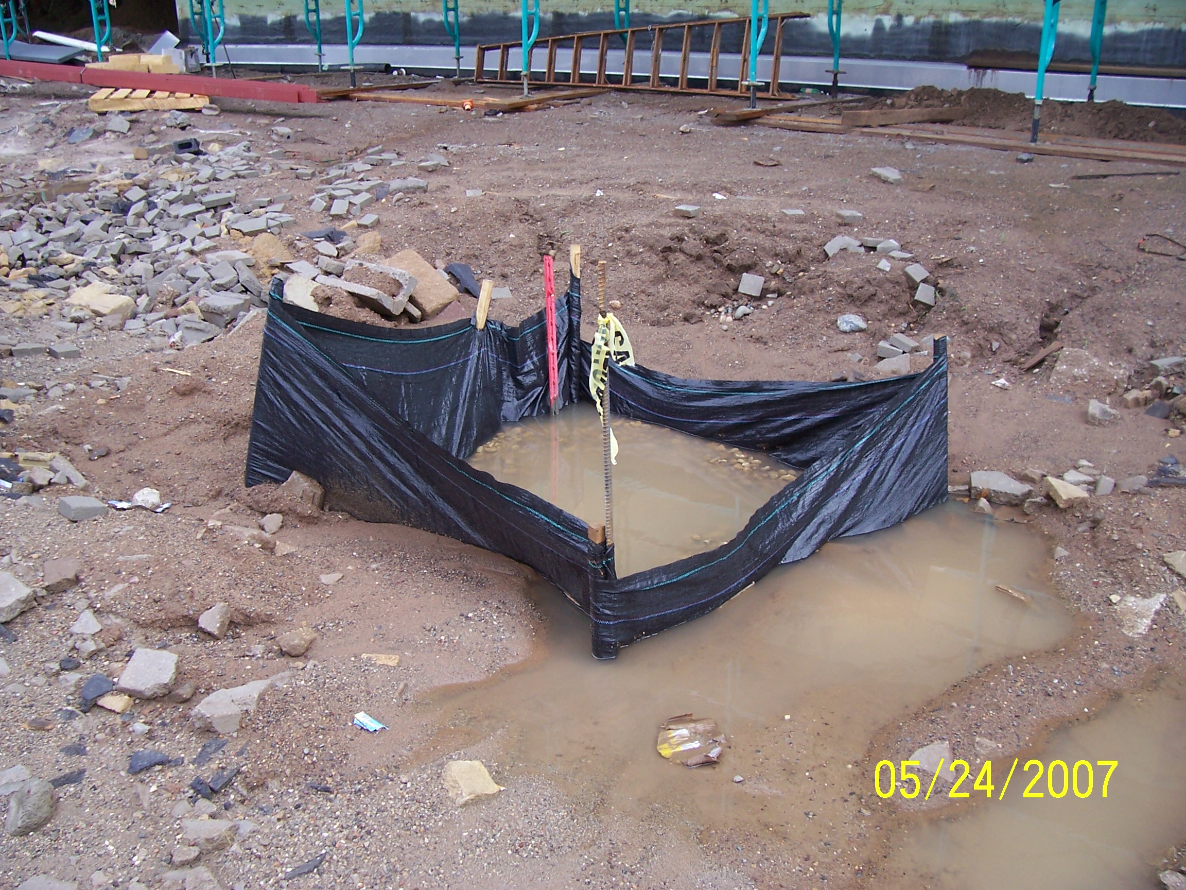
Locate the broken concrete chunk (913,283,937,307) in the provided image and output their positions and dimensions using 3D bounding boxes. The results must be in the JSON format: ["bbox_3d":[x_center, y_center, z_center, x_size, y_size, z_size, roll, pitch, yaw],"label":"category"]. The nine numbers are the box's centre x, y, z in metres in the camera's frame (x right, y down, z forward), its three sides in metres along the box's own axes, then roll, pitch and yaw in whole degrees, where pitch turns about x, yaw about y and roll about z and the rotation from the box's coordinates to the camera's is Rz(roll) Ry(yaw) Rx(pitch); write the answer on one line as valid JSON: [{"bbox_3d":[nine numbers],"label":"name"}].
[{"bbox_3d":[1.497,-0.674,5.249,0.090,0.060,0.098,11,56,26],"label":"broken concrete chunk"}]

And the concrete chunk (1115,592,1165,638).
[{"bbox_3d":[1.428,0.442,3.043,0.120,0.050,0.140,-5,22,-11],"label":"concrete chunk"}]

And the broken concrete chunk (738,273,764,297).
[{"bbox_3d":[0.750,-0.761,5.548,0.105,0.065,0.100,6,60,14],"label":"broken concrete chunk"}]

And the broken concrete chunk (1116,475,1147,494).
[{"bbox_3d":[1.781,0.130,3.851,0.090,0.037,0.063,-6,22,-14],"label":"broken concrete chunk"}]

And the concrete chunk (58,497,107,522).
[{"bbox_3d":[-1.593,0.199,3.635,0.153,0.050,0.075,9,23,23],"label":"concrete chunk"}]

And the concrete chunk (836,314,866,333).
[{"bbox_3d":[1.155,-0.546,5.217,0.125,0.065,0.095,0,22,0],"label":"concrete chunk"}]

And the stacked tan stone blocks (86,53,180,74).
[{"bbox_3d":[-4.849,-4.022,12.300,0.820,0.200,0.380,0,22,0],"label":"stacked tan stone blocks"}]

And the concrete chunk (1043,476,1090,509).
[{"bbox_3d":[1.566,0.156,3.856,0.145,0.065,0.115,5,22,14],"label":"concrete chunk"}]

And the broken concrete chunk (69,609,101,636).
[{"bbox_3d":[-1.300,0.454,2.981,0.070,0.040,0.062,0,22,0],"label":"broken concrete chunk"}]

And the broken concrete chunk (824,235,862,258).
[{"bbox_3d":[1.232,-0.980,5.754,0.185,0.095,0.115,0,22,0],"label":"broken concrete chunk"}]

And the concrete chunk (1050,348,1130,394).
[{"bbox_3d":[1.902,-0.283,4.452,0.285,0.110,0.250,8,23,20],"label":"concrete chunk"}]

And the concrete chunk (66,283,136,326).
[{"bbox_3d":[-2.195,-0.632,5.212,0.317,0.130,0.235,-7,22,-17],"label":"concrete chunk"}]

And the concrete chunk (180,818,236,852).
[{"bbox_3d":[-0.744,0.754,2.254,0.100,0.035,0.060,-3,22,-7],"label":"concrete chunk"}]

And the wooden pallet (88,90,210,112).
[{"bbox_3d":[-4.290,-3.387,11.463,1.120,0.125,0.980,-4,22,-11],"label":"wooden pallet"}]

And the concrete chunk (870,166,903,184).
[{"bbox_3d":[1.688,-1.554,6.702,0.176,0.070,0.176,9,23,23],"label":"concrete chunk"}]

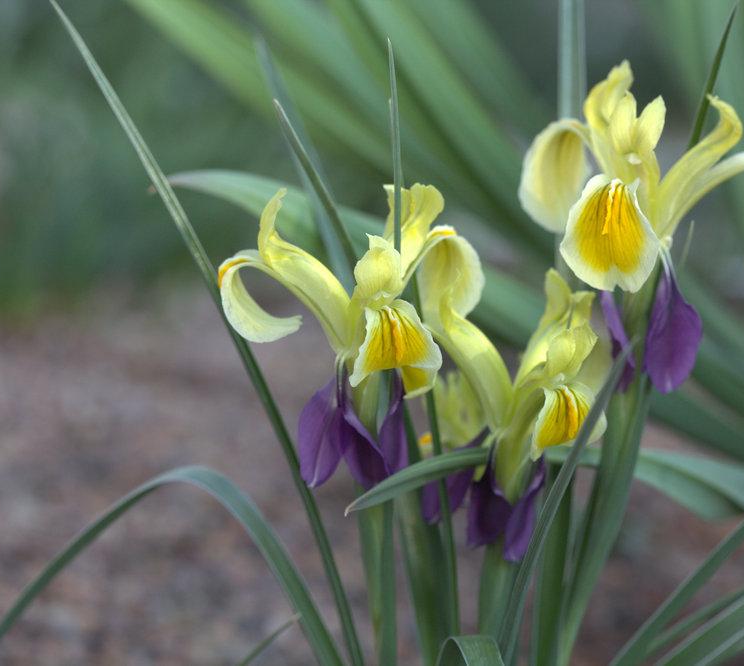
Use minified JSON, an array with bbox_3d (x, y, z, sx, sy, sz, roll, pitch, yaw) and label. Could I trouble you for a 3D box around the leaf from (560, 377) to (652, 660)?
[{"bbox_3d":[0.060,0.048,0.690,0.012,0.072,0.011,14,12,0],"label":"leaf"}]

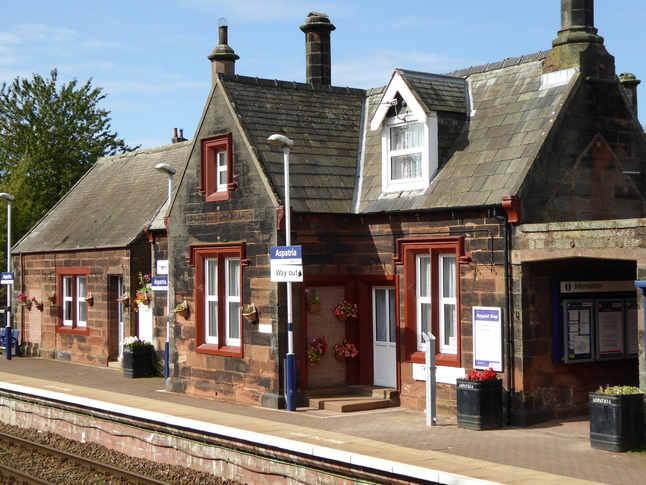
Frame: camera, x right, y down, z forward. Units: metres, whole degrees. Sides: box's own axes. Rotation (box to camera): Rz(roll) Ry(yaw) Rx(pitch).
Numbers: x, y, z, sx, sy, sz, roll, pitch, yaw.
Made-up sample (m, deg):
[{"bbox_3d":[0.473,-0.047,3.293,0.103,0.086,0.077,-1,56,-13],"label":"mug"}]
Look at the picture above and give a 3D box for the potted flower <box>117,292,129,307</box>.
[{"bbox_3d":[-5.449,1.550,28.953,0.250,0.380,0.320,1,-2,-38],"label":"potted flower"}]

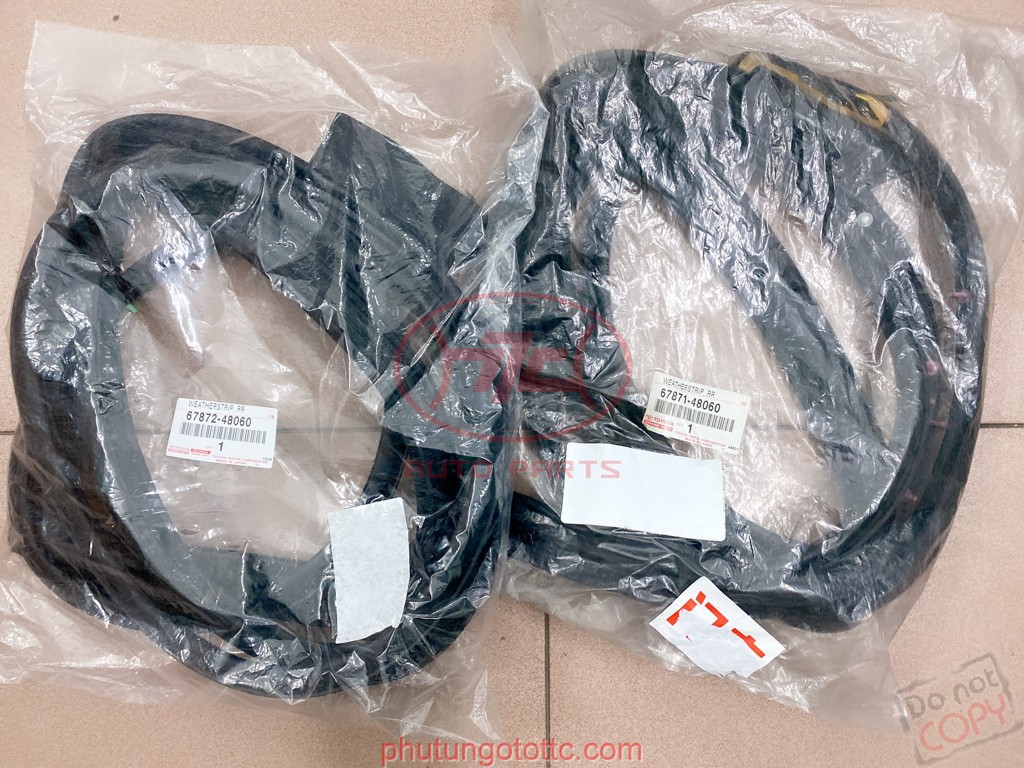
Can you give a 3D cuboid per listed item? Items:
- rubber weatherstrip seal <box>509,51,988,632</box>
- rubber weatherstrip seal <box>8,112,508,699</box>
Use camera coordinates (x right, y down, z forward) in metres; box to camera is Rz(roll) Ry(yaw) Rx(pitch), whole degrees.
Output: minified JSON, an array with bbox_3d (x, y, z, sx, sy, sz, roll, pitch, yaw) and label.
[{"bbox_3d":[0.190,-0.050,0.631,0.394,0.060,0.467,9,83,1],"label":"rubber weatherstrip seal"},{"bbox_3d":[-0.206,0.007,0.624,0.406,0.060,0.477,0,83,0],"label":"rubber weatherstrip seal"}]

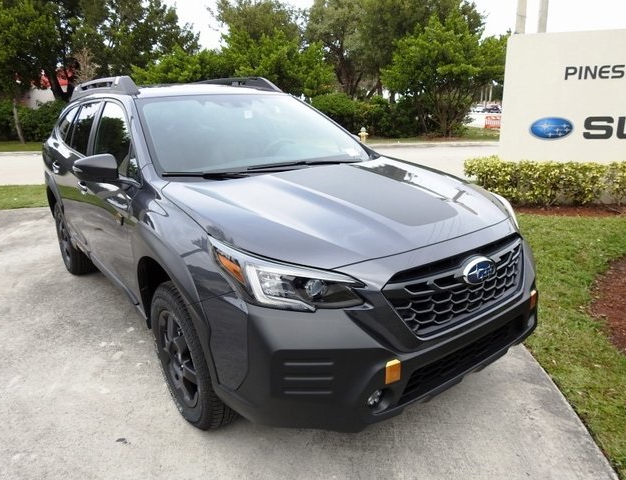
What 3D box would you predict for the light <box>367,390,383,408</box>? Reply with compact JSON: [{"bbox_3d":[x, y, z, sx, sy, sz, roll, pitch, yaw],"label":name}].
[{"bbox_3d":[0.215,0.563,1.597,0.085,0.080,0.055,-14,20,-35],"label":"light"}]

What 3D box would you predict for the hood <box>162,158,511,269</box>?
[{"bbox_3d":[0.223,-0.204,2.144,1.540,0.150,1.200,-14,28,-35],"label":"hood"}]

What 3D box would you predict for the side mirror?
[{"bbox_3d":[-1.096,-0.358,2.243,0.220,0.145,0.140,-14,20,-35],"label":"side mirror"}]

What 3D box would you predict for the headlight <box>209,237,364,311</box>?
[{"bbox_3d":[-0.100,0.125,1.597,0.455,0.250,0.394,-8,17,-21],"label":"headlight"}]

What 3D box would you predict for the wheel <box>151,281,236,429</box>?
[{"bbox_3d":[-0.548,0.521,2.075,0.230,0.720,0.720,-14,20,-35],"label":"wheel"}]

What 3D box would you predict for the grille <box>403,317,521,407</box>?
[{"bbox_3d":[0.637,0.475,1.855,0.850,0.145,0.080,-13,19,-35],"label":"grille"}]

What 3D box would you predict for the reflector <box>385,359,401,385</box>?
[{"bbox_3d":[0.273,0.456,1.530,0.058,0.085,0.030,-9,17,-22],"label":"reflector"}]

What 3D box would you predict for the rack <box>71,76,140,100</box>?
[{"bbox_3d":[-1.763,-1.204,3.618,0.090,0.155,2.100,-13,19,-35],"label":"rack"}]

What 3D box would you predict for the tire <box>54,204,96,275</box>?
[{"bbox_3d":[-2.212,-0.024,4.204,0.230,0.715,0.715,-13,19,-35],"label":"tire"}]

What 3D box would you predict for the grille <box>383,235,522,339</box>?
[{"bbox_3d":[0.614,0.162,1.730,0.900,0.280,0.130,-14,20,-35],"label":"grille"}]

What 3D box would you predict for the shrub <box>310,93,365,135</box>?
[{"bbox_3d":[1.397,-7.136,25.300,3.100,2.450,2.500,-2,16,0],"label":"shrub"}]

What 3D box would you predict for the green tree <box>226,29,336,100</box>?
[{"bbox_3d":[-1.931,-7.928,22.967,5.700,5.500,5.200,-3,16,-3],"label":"green tree"}]

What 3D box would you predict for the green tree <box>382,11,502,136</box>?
[{"bbox_3d":[6.212,-7.793,20.962,5.700,5.750,5.200,2,16,14],"label":"green tree"}]

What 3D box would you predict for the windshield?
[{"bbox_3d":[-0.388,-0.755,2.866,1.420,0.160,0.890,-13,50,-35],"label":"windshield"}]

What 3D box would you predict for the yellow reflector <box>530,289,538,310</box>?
[{"bbox_3d":[1.005,0.276,2.041,0.035,0.088,0.068,14,22,43],"label":"yellow reflector"}]

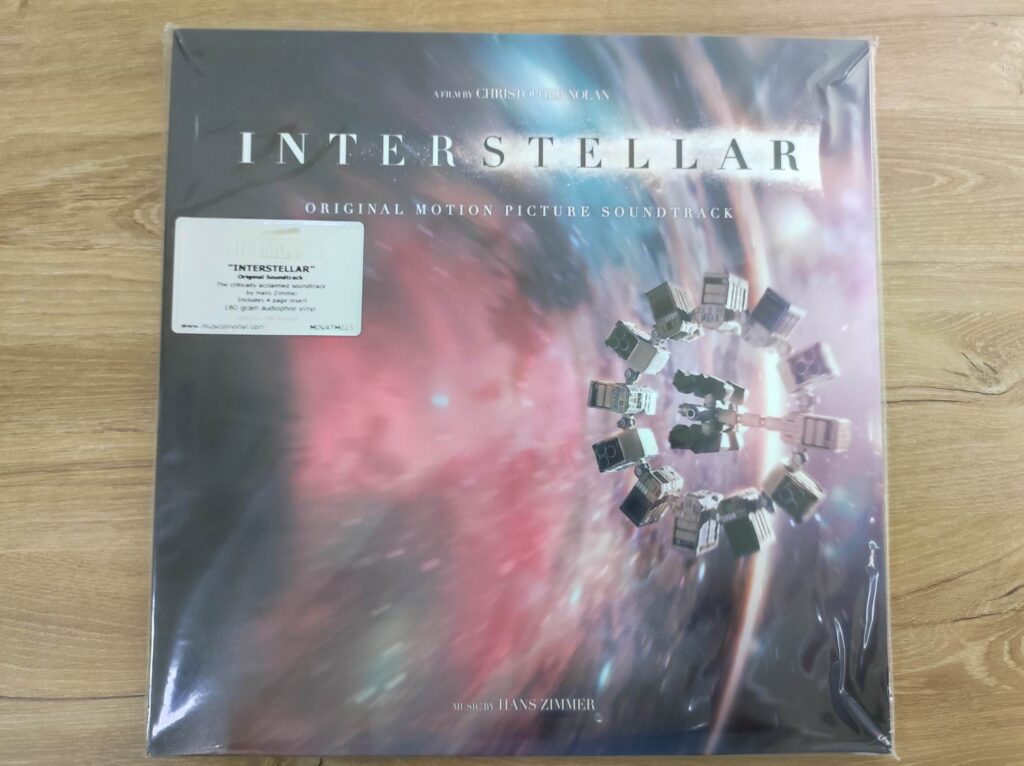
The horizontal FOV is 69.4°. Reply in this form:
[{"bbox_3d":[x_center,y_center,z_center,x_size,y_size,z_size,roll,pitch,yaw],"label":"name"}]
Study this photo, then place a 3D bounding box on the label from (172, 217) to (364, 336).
[{"bbox_3d":[-0.107,-0.046,0.324,0.083,0.001,0.051,1,86,-1],"label":"label"}]

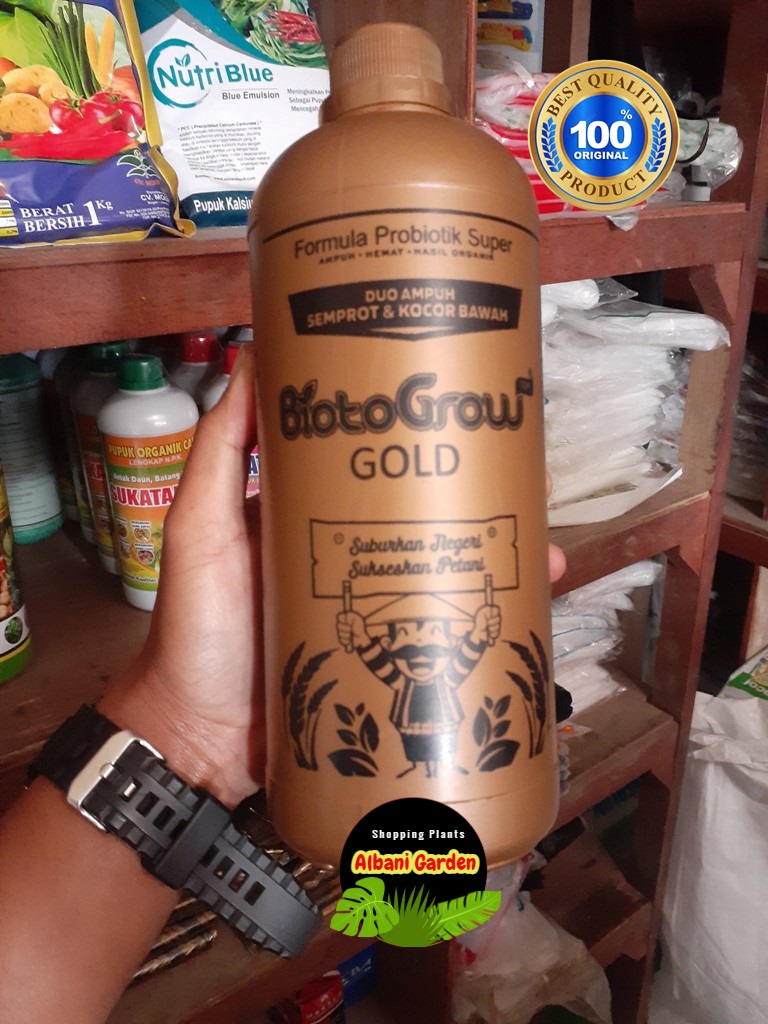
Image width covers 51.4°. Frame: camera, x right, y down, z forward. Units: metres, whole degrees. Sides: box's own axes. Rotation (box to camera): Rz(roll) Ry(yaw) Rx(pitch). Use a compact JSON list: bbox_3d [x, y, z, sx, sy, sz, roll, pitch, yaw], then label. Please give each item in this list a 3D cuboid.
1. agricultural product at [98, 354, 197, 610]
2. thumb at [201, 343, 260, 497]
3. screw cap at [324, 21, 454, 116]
[{"bbox_3d":[-0.211,-0.029,0.746,0.088,0.228,0.088,-7,22,-15],"label":"agricultural product"},{"bbox_3d":[-0.050,-0.030,0.256,0.021,0.051,0.022,11,-3,-24],"label":"thumb"},{"bbox_3d":[0.002,-0.127,0.244,0.039,0.024,0.039,-2,1,0],"label":"screw cap"}]

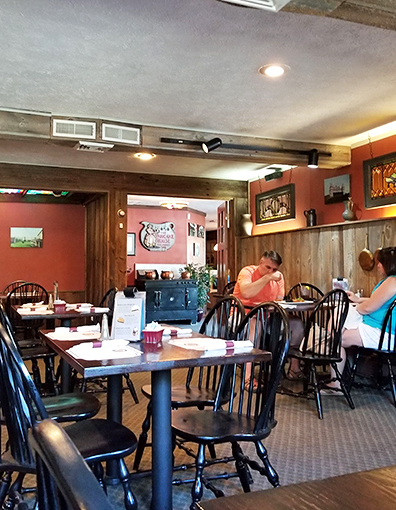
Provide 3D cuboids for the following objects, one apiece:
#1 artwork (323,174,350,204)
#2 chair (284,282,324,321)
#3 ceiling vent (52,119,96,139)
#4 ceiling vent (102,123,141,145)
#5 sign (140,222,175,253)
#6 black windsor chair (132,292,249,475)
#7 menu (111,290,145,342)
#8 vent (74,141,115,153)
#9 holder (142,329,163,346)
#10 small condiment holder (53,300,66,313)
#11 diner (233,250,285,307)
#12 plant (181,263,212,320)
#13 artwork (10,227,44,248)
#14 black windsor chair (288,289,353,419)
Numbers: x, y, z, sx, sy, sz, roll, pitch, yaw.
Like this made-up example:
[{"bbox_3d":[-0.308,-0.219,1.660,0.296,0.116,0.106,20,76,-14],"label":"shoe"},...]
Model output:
[{"bbox_3d":[1.544,-0.724,5.665,0.030,0.294,0.445,0,-2,-24],"label":"artwork"},{"bbox_3d":[1.180,0.773,5.139,0.465,0.944,0.530,0,-2,-8],"label":"chair"},{"bbox_3d":[-1.061,-1.081,4.407,0.365,0.147,0.030,0,-2,-23],"label":"ceiling vent"},{"bbox_3d":[-0.668,-1.063,4.491,0.344,0.143,0.025,0,-2,-24],"label":"ceiling vent"},{"bbox_3d":[-0.827,-0.382,10.623,0.770,0.631,0.050,0,-2,-24],"label":"sign"},{"bbox_3d":[-0.025,0.700,2.715,0.510,0.950,0.450,1,-2,-24],"label":"black windsor chair"},{"bbox_3d":[-0.343,0.294,2.548,0.155,0.260,0.075,-1,-2,20],"label":"menu"},{"bbox_3d":[-0.942,-0.988,4.650,0.330,0.040,0.290,0,-2,-23],"label":"vent"},{"bbox_3d":[-0.207,0.373,2.355,0.080,0.066,0.078,-1,-2,16],"label":"holder"},{"bbox_3d":[-1.113,0.424,4.120,0.080,0.066,0.078,0,-2,-19],"label":"small condiment holder"},{"bbox_3d":[0.650,0.598,4.951,0.620,1.250,0.780,0,-2,-24],"label":"diner"},{"bbox_3d":[-0.030,0.748,10.200,0.620,1.200,0.580,0,-2,0],"label":"plant"},{"bbox_3d":[-2.666,-0.268,7.986,0.475,0.310,0.030,0,-2,-23],"label":"artwork"},{"bbox_3d":[0.898,0.730,4.032,0.460,0.925,0.530,0,-2,-34],"label":"black windsor chair"}]

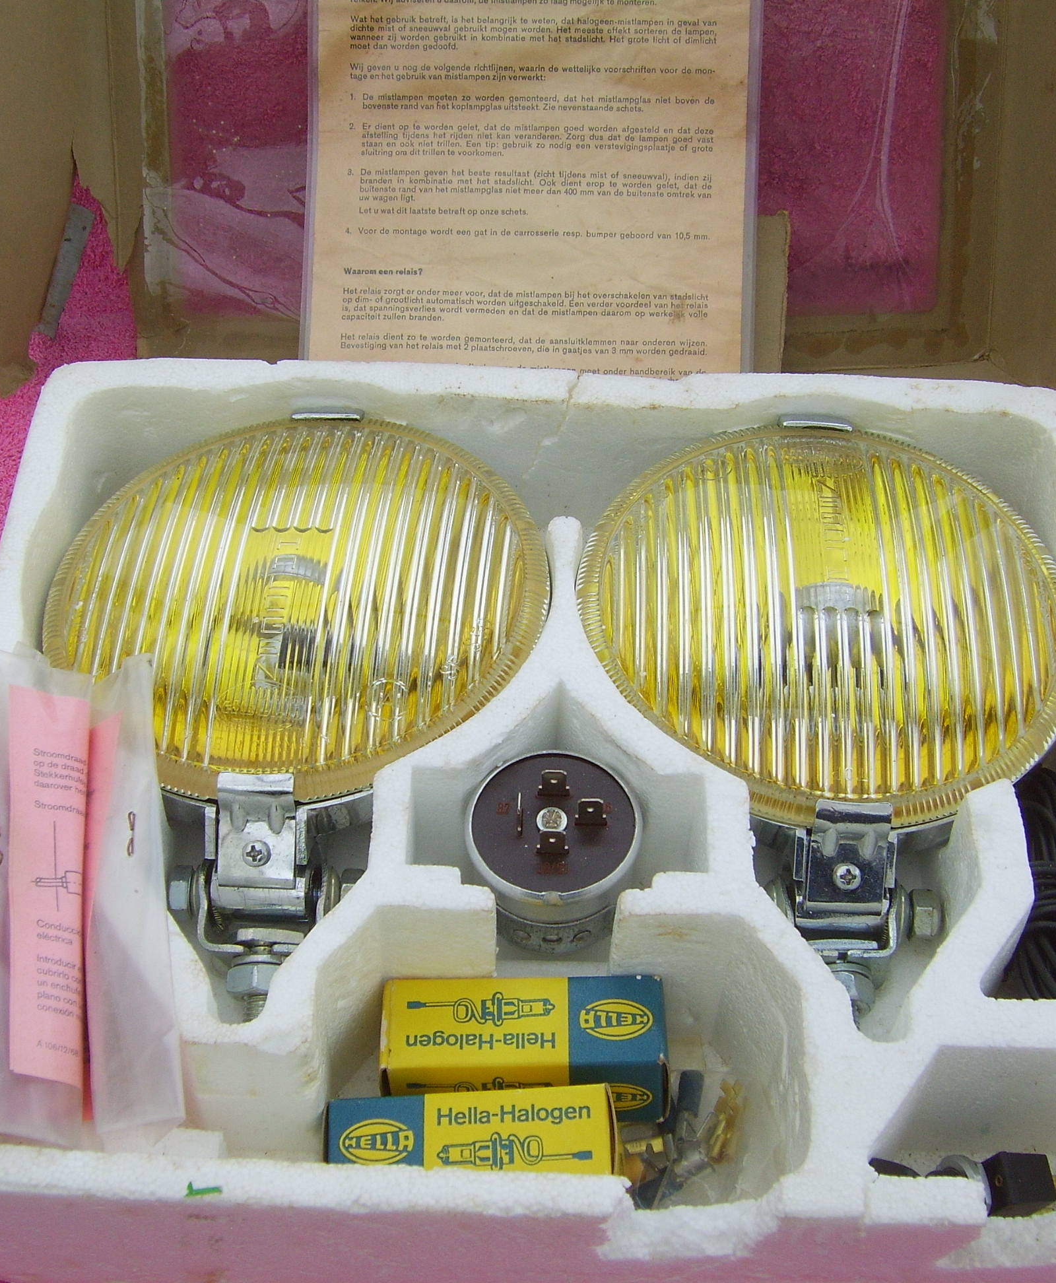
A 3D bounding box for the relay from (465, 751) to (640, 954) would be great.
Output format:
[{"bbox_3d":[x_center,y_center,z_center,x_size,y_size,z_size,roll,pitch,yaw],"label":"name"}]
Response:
[{"bbox_3d":[0.007,0.055,0.508,0.047,0.038,0.047,2,52,1],"label":"relay"}]

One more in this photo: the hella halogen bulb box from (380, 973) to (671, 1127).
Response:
[{"bbox_3d":[-0.001,0.105,0.482,0.071,0.026,0.026,-1,43,0],"label":"hella halogen bulb box"}]

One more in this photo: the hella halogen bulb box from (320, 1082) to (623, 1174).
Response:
[{"bbox_3d":[-0.013,0.131,0.470,0.071,0.026,0.026,-2,48,1],"label":"hella halogen bulb box"}]

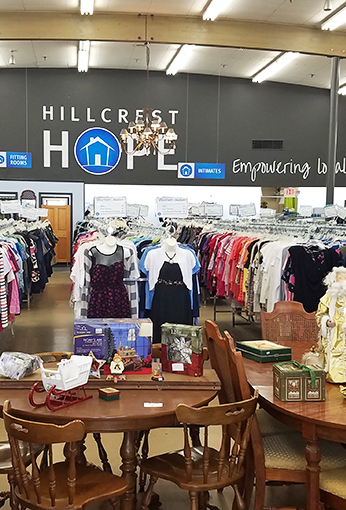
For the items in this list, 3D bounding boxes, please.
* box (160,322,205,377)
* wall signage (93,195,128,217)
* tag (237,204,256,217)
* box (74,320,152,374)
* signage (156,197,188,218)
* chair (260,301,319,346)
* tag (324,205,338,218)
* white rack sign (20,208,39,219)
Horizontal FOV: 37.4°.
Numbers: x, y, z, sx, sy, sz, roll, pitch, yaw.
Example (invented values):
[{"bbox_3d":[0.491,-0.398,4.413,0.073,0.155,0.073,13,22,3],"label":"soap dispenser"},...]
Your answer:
[{"bbox_3d":[0.050,0.475,2.559,0.188,0.228,0.075,3,5,25],"label":"box"},{"bbox_3d":[-0.567,-0.435,4.630,0.300,0.187,0.020,0,5,-11],"label":"wall signage"},{"bbox_3d":[1.171,-0.706,8.100,0.285,0.180,0.020,1,4,-3],"label":"tag"},{"bbox_3d":[-0.303,0.462,2.582,0.385,0.245,0.125,0,4,-8],"label":"box"},{"bbox_3d":[-0.014,-0.429,4.660,0.300,0.187,0.020,0,5,-11],"label":"signage"},{"bbox_3d":[0.816,0.827,3.479,0.470,1.000,0.560,0,5,-2],"label":"chair"},{"bbox_3d":[2.427,-0.670,7.869,0.220,0.175,0.020,-11,5,4],"label":"tag"},{"bbox_3d":[-2.192,-0.637,7.800,0.285,0.175,0.020,0,4,-6],"label":"white rack sign"}]

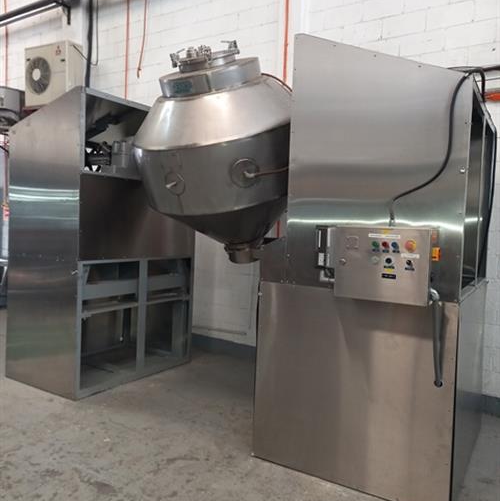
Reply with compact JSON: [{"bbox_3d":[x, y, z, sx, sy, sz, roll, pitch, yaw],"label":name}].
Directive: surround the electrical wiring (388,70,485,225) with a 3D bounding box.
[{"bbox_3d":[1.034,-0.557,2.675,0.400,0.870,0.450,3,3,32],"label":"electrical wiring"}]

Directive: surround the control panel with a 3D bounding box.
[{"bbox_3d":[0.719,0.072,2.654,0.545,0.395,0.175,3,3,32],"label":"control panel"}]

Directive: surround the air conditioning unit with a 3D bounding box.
[{"bbox_3d":[-2.668,-2.364,6.602,0.870,0.790,0.320,3,3,32],"label":"air conditioning unit"}]

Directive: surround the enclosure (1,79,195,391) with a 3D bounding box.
[{"bbox_3d":[-1.467,-0.086,5.008,1.030,2.660,1.565,3,3,32],"label":"enclosure"}]

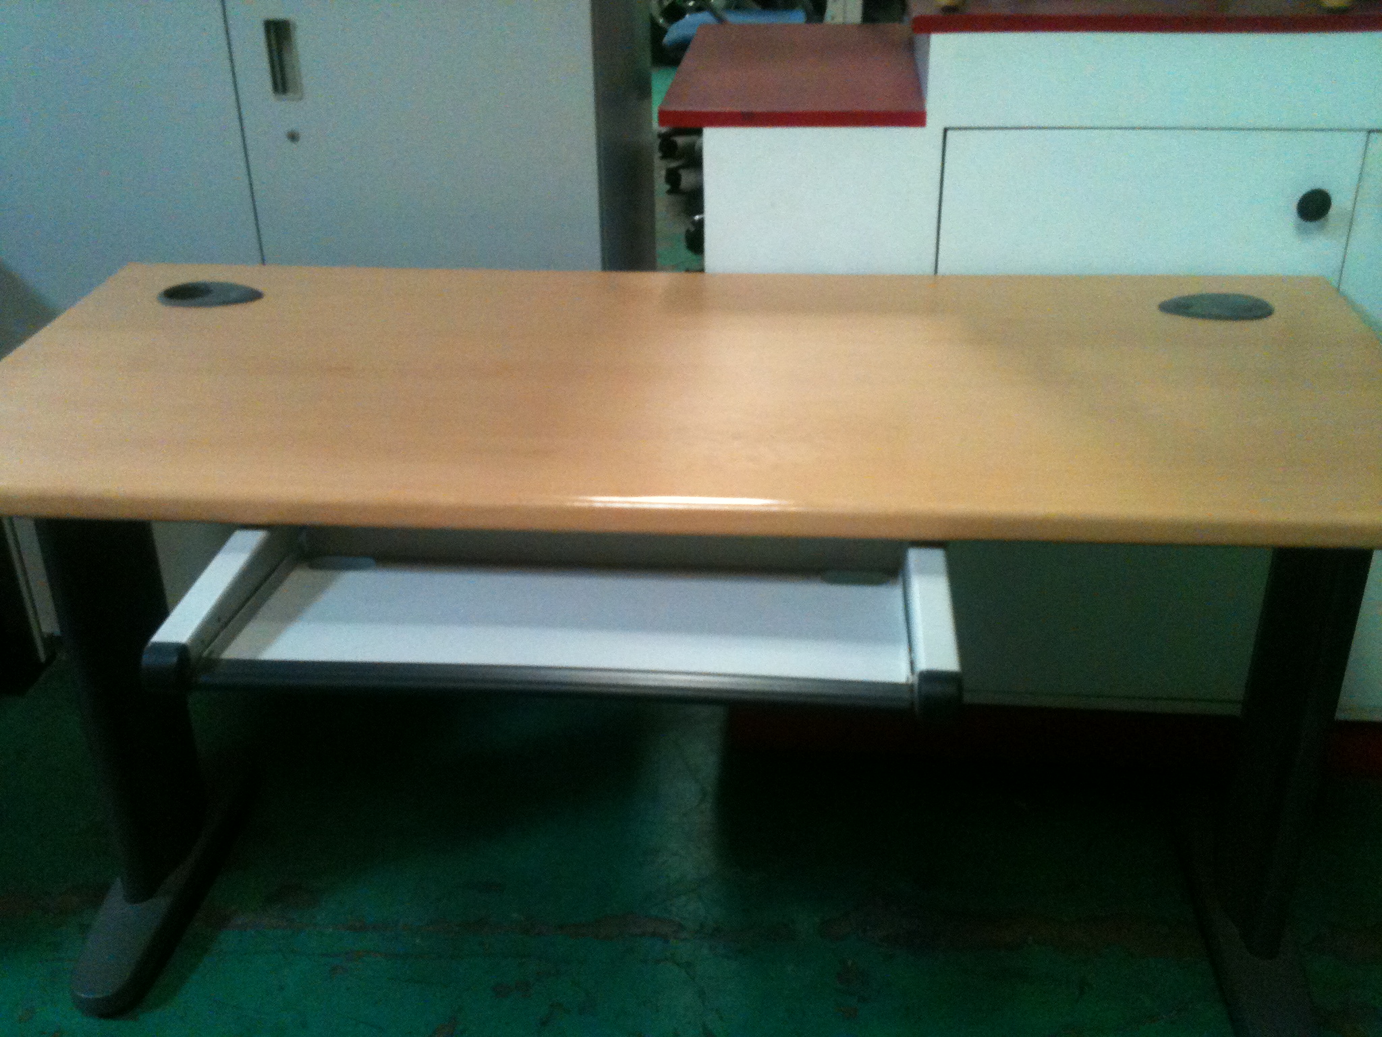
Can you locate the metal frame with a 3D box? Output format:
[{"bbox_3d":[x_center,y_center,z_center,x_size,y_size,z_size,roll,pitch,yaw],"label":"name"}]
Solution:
[{"bbox_3d":[0.004,0.178,1.629,1.436,0.697,0.524,1,28,4],"label":"metal frame"}]

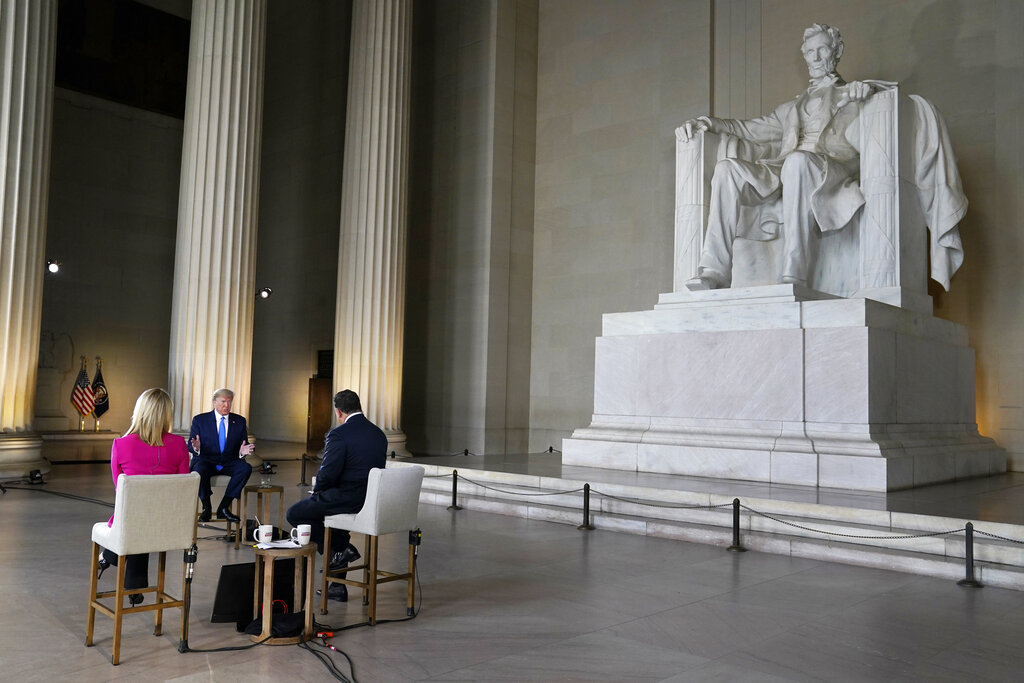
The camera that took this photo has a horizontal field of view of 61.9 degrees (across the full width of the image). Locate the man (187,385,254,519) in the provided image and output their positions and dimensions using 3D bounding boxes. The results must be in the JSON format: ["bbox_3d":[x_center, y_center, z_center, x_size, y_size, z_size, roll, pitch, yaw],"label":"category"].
[{"bbox_3d":[-3.056,1.206,9.069,0.660,1.380,0.760,3,-4,-21],"label":"man"}]

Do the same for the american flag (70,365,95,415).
[{"bbox_3d":[-14.344,1.636,28.500,0.350,1.740,0.780,-2,-6,43],"label":"american flag"}]

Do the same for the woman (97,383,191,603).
[{"bbox_3d":[-2.419,1.012,5.529,0.520,1.410,0.760,5,-5,-38],"label":"woman"}]

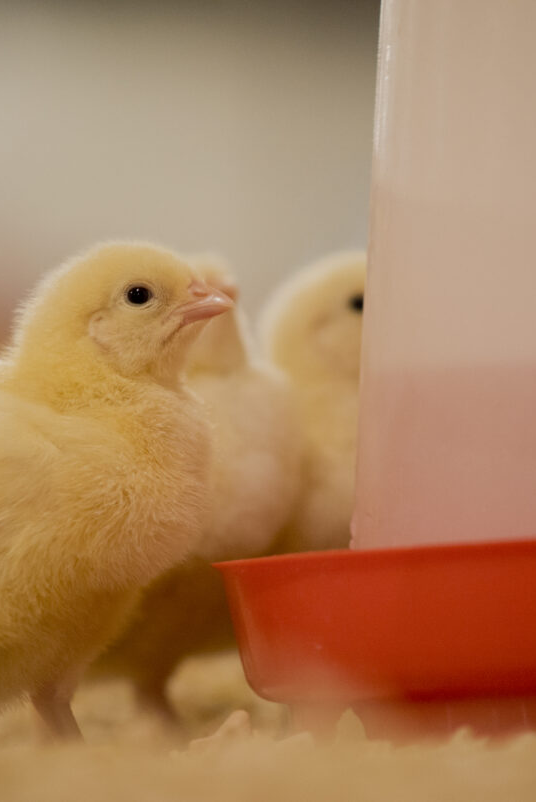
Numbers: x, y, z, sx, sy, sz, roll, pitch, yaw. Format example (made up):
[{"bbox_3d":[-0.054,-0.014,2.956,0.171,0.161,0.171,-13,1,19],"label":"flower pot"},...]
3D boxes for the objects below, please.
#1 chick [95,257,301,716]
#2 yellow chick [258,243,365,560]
[{"bbox_3d":[-0.027,0.022,1.350,0.088,0.110,0.063,0,-1,38],"label":"chick"},{"bbox_3d":[0.009,0.022,1.410,0.088,0.115,0.063,0,-1,30],"label":"yellow chick"}]

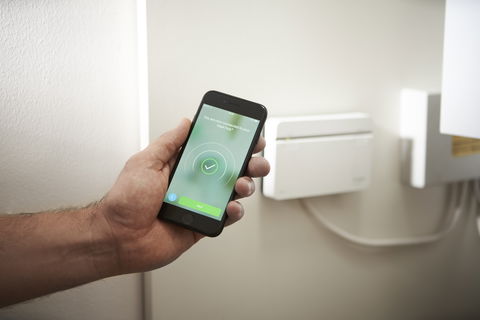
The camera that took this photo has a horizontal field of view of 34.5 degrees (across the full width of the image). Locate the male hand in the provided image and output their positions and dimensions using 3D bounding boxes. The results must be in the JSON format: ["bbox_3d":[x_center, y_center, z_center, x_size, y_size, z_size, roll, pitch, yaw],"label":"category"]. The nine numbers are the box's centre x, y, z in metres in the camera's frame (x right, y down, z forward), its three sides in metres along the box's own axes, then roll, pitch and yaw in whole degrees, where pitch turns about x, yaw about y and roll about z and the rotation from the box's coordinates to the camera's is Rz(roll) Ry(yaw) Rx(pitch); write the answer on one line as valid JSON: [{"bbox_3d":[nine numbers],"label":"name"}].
[{"bbox_3d":[-0.055,0.035,0.748,0.158,0.143,0.095,-1,-6,9],"label":"male hand"}]

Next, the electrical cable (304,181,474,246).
[{"bbox_3d":[0.203,0.079,1.046,0.294,0.083,0.030,-5,9,-30],"label":"electrical cable"}]

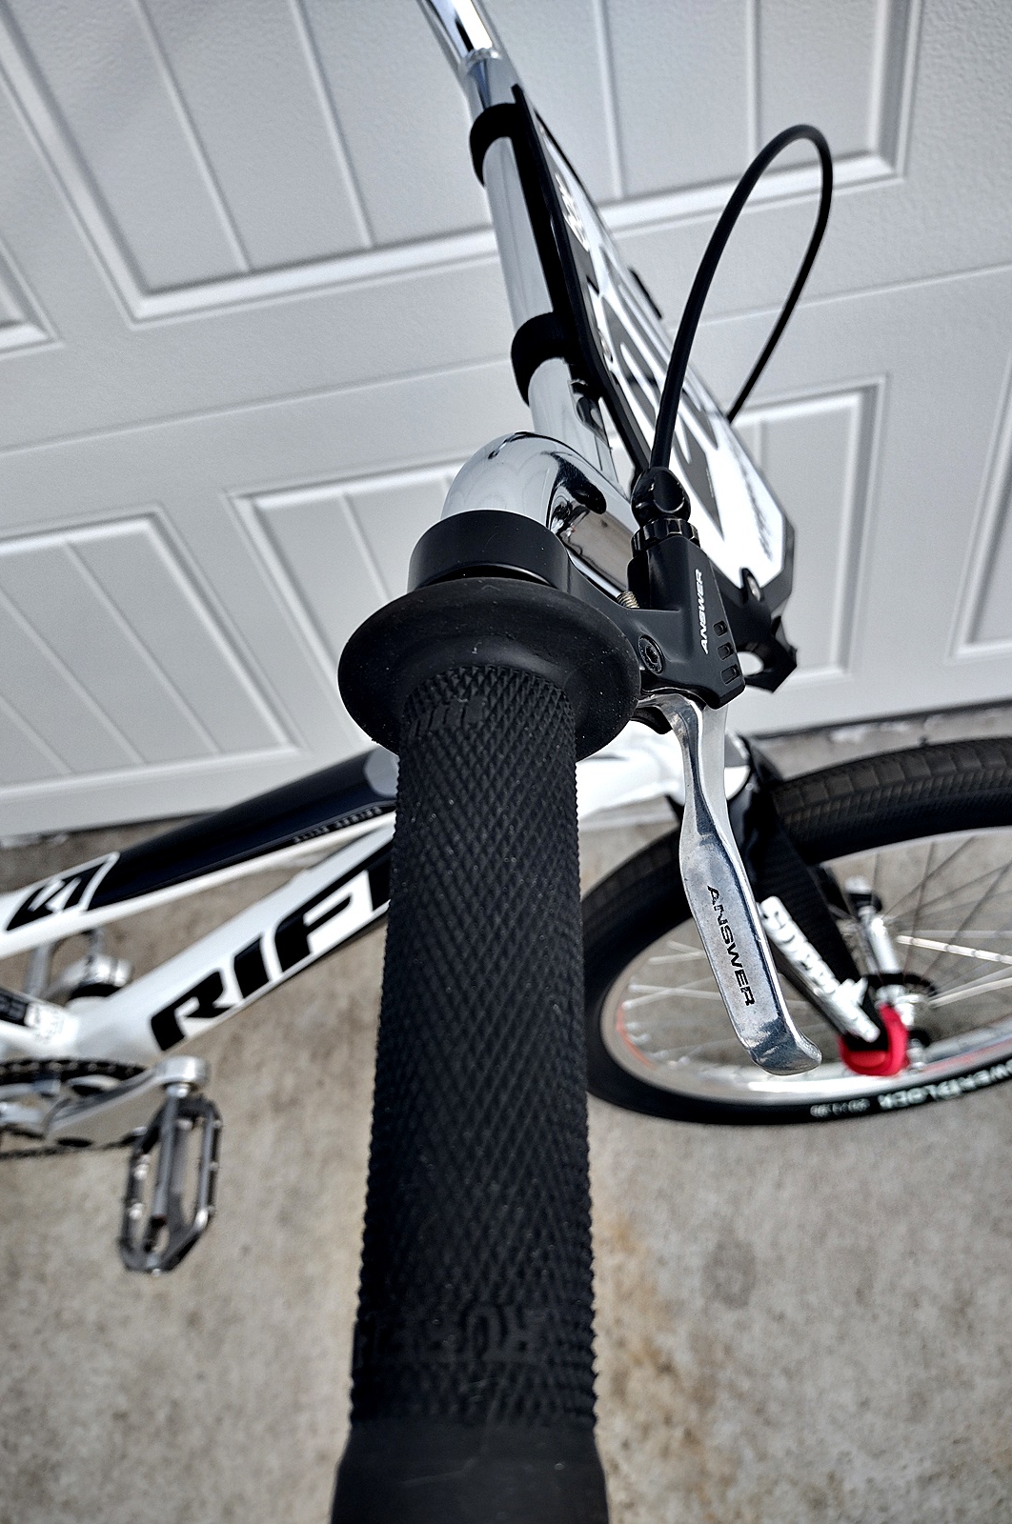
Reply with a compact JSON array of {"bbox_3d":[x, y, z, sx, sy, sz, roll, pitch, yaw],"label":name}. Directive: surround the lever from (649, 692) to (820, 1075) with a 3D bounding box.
[{"bbox_3d":[0.045,0.023,0.239,0.013,0.023,0.083,-32,64,40],"label":"lever"}]

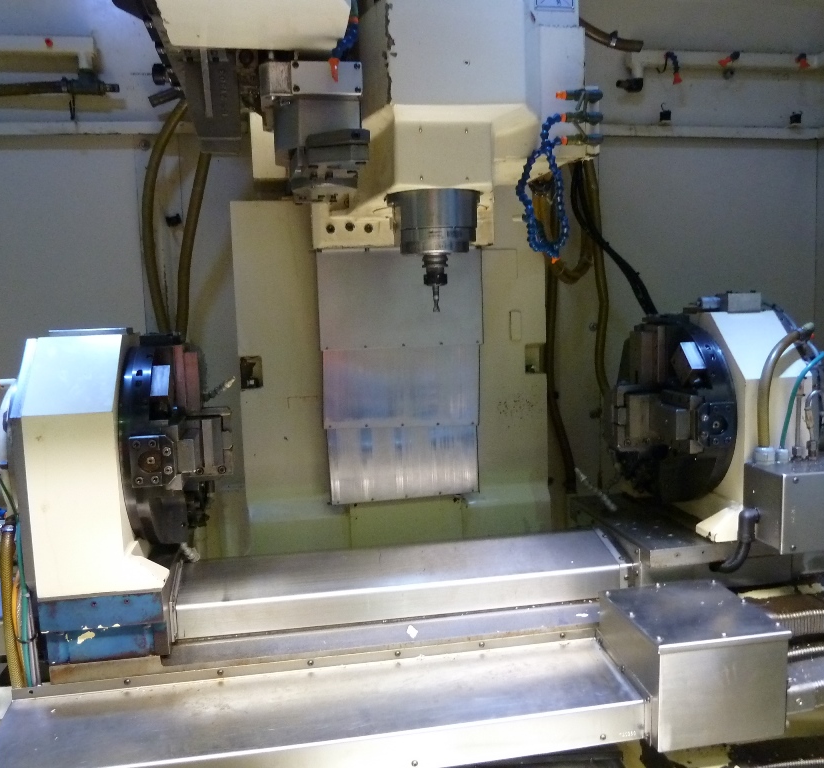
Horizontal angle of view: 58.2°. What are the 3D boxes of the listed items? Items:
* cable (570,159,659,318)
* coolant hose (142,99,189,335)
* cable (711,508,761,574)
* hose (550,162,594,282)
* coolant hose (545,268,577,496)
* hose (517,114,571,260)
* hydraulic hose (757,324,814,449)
[{"bbox_3d":[0.581,-0.436,2.143,0.230,0.478,0.144,-3,6,-9],"label":"cable"},{"bbox_3d":[-0.729,-0.499,2.224,0.170,0.674,0.132,-3,6,-9],"label":"coolant hose"},{"bbox_3d":[0.713,0.342,1.627,0.173,0.116,0.106,-3,6,-9],"label":"cable"},{"bbox_3d":[0.477,-0.491,2.213,0.178,0.349,0.114,-3,6,-9],"label":"hose"},{"bbox_3d":[0.534,-0.009,2.644,0.108,0.835,0.074,-3,6,-9],"label":"coolant hose"},{"bbox_3d":[0.330,-0.500,1.872,0.132,0.370,0.120,-3,6,-9],"label":"hose"},{"bbox_3d":[0.888,-0.002,1.747,0.221,0.279,0.126,-3,6,-9],"label":"hydraulic hose"}]

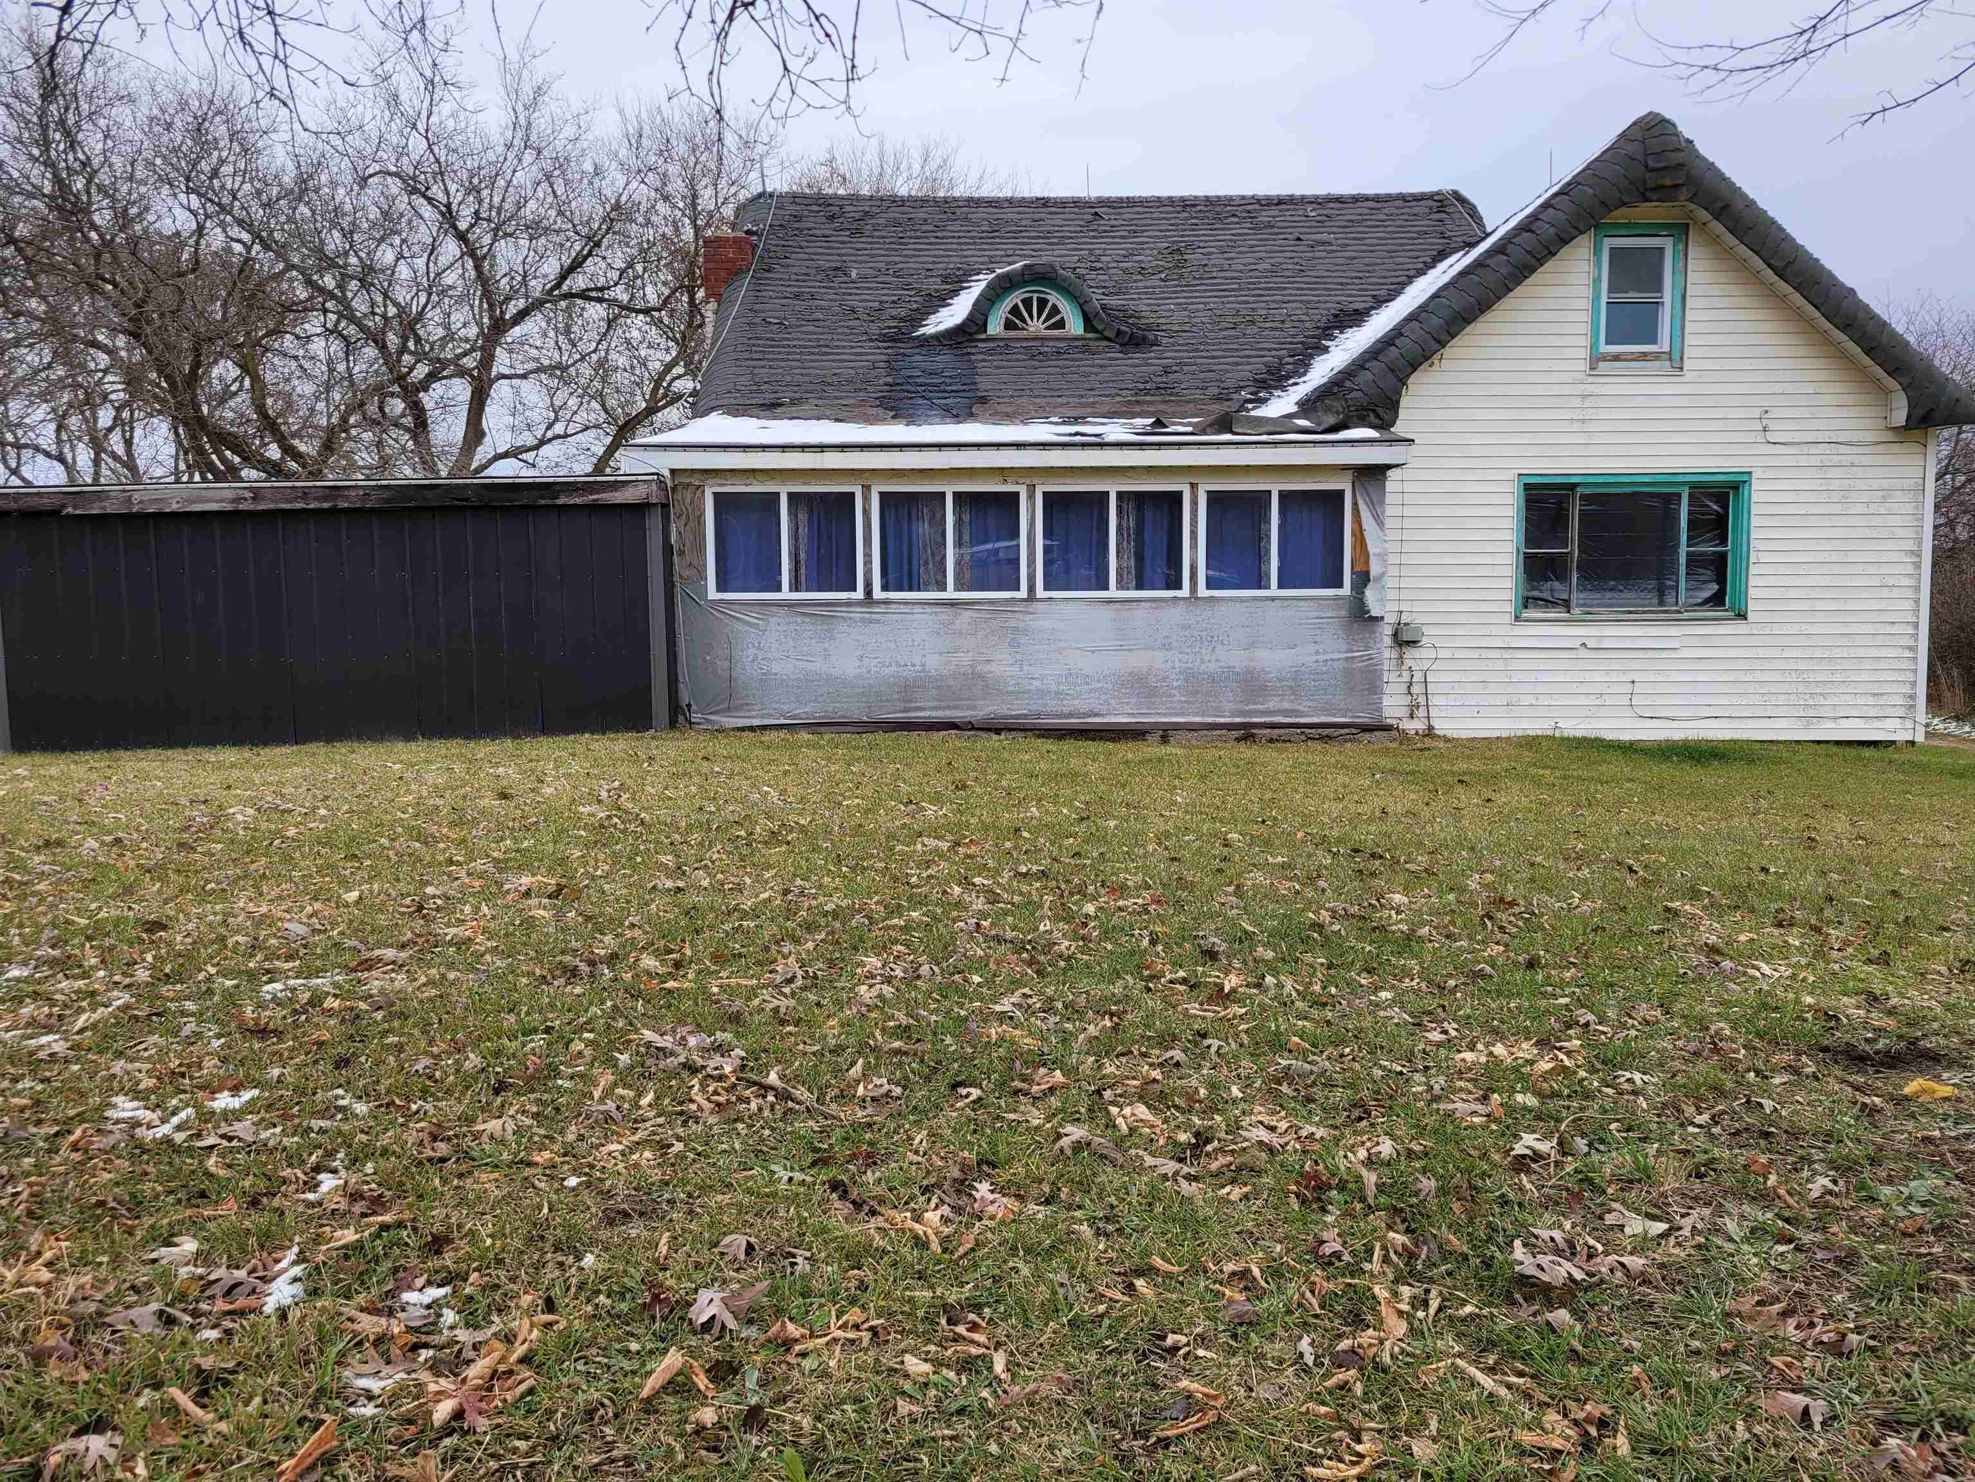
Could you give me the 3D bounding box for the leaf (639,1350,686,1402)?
[{"bbox_3d":[-0.498,0.971,2.276,0.034,0.036,0.100,2,6,25],"label":"leaf"}]

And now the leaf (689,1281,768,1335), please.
[{"bbox_3d":[-0.432,0.947,2.479,0.118,0.045,0.088,1,6,8],"label":"leaf"}]

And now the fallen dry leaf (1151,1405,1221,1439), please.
[{"bbox_3d":[0.286,0.984,2.144,0.106,0.027,0.035,-3,6,-27],"label":"fallen dry leaf"}]

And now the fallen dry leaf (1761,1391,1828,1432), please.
[{"bbox_3d":[1.175,0.974,2.160,0.090,0.034,0.055,2,6,23],"label":"fallen dry leaf"}]

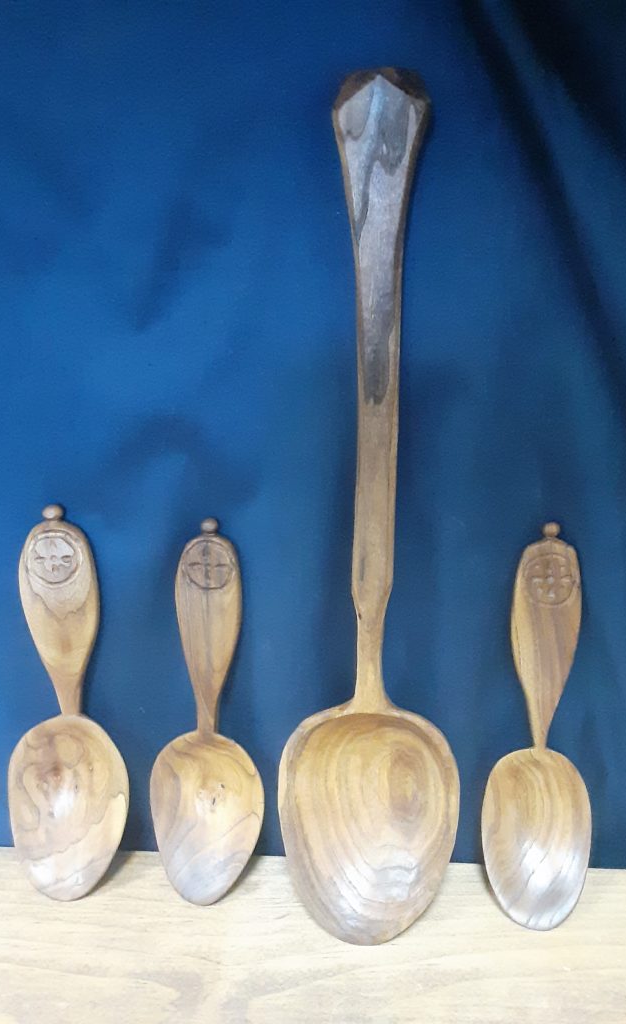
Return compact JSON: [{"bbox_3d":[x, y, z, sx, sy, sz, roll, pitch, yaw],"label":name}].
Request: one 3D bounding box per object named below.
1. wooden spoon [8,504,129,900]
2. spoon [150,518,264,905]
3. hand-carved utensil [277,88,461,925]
[{"bbox_3d":[-0.112,0.084,0.372,0.054,0.174,0.026,-5,-7,2],"label":"wooden spoon"},{"bbox_3d":[-0.047,0.088,0.370,0.051,0.169,0.025,0,-7,2],"label":"spoon"},{"bbox_3d":[0.026,-0.007,0.354,0.074,0.366,0.050,1,-3,2],"label":"hand-carved utensil"}]

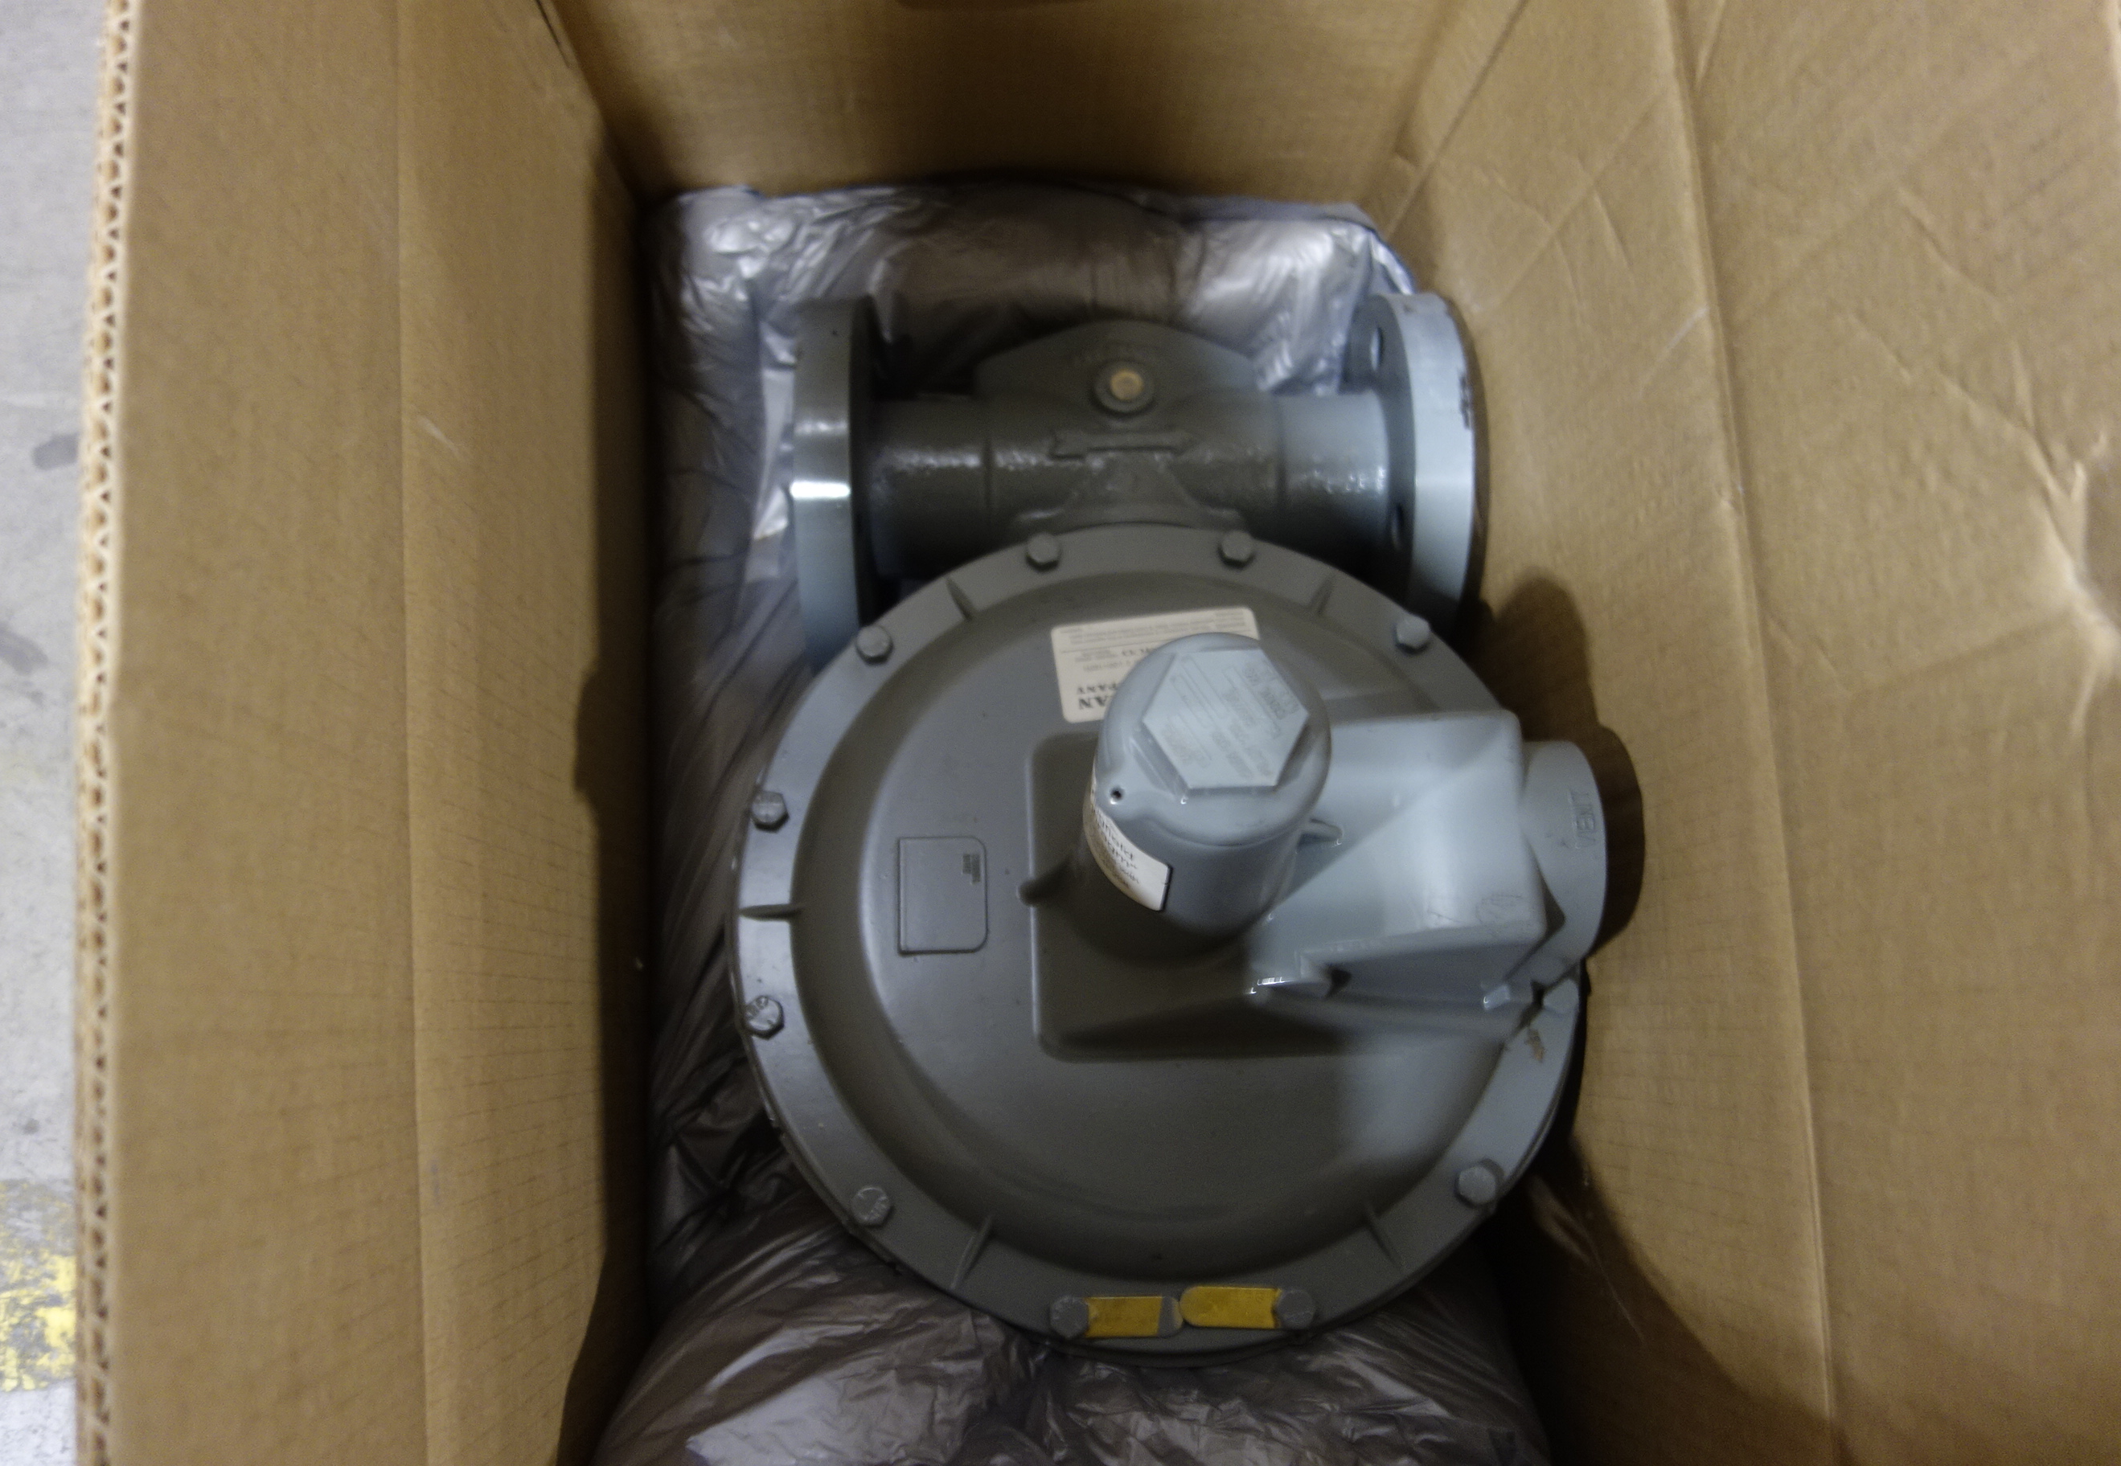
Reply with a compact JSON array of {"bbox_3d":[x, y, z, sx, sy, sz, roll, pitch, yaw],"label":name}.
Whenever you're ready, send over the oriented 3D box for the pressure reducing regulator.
[{"bbox_3d":[0.032,-0.007,0.585,0.293,0.319,0.414,-1,70,-2],"label":"pressure reducing regulator"}]

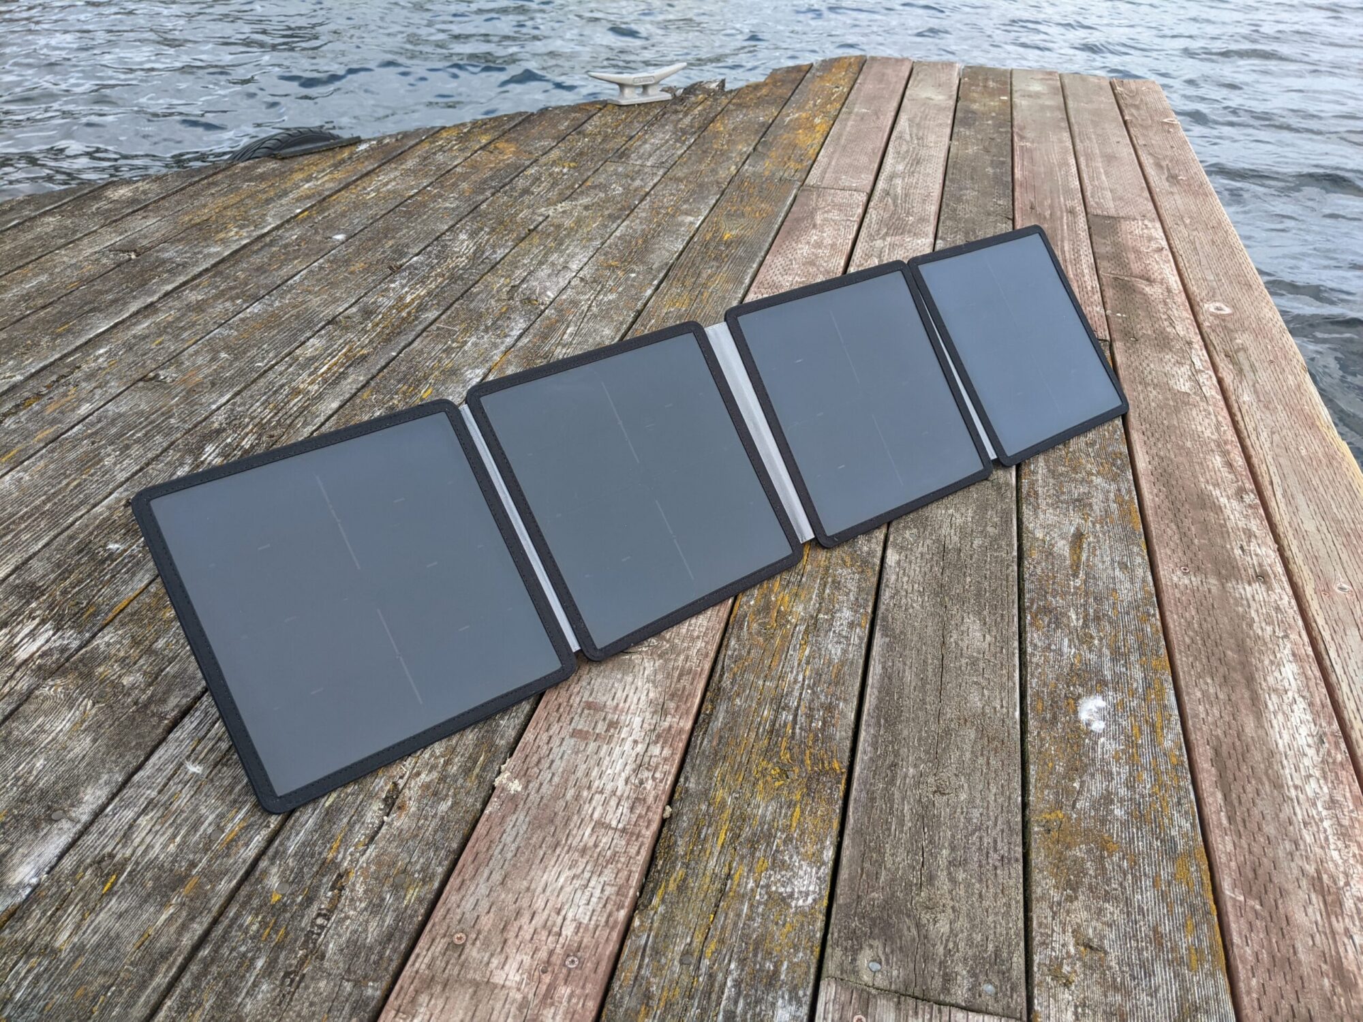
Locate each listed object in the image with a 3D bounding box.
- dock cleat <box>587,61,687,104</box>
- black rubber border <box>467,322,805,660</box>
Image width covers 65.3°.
[{"bbox_3d":[-0.107,-1.114,2.769,0.294,0.081,0.067,-17,39,-26],"label":"dock cleat"},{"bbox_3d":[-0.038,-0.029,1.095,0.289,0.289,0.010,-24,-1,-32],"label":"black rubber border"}]

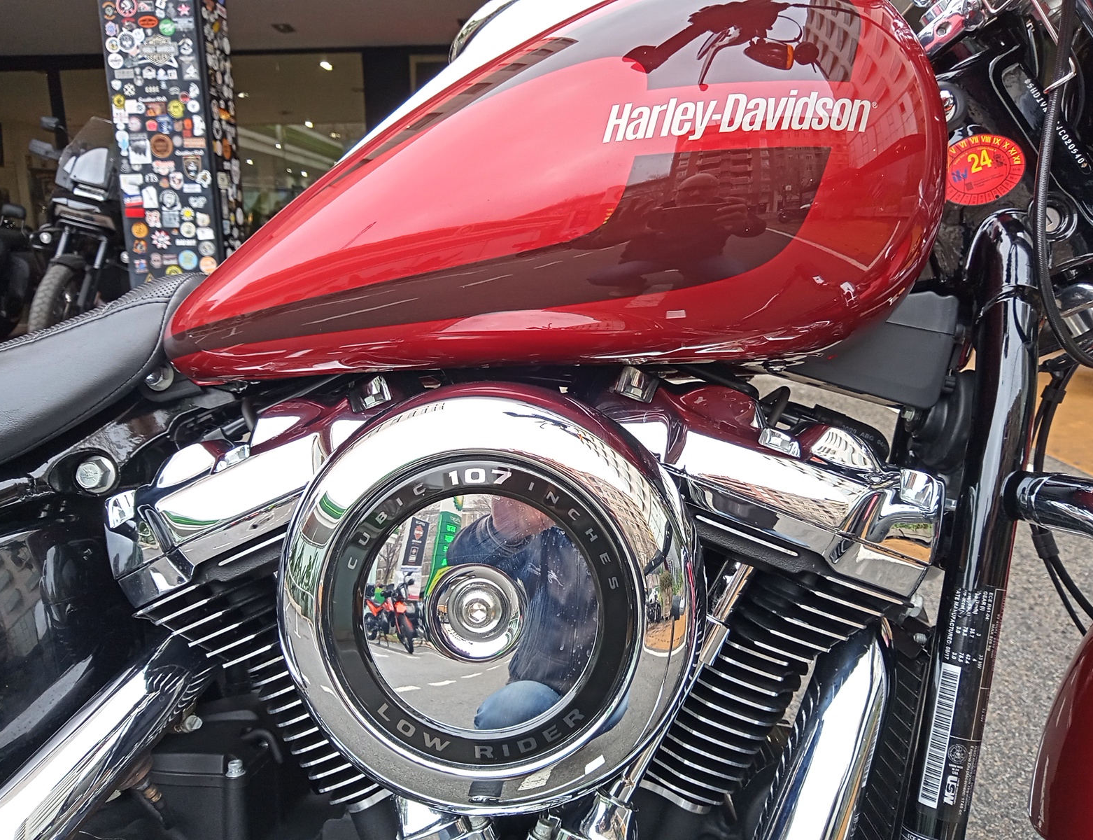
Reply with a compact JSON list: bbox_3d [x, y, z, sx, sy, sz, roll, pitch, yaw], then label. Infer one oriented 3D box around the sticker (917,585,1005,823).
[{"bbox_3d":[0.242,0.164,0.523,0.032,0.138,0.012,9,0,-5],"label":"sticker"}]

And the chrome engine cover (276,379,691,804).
[{"bbox_3d":[-0.029,0.093,0.472,0.222,0.222,0.075,0,2,7],"label":"chrome engine cover"}]

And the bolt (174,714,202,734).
[{"bbox_3d":[-0.208,0.176,0.525,0.011,0.011,0.019,0,-12,-44],"label":"bolt"}]

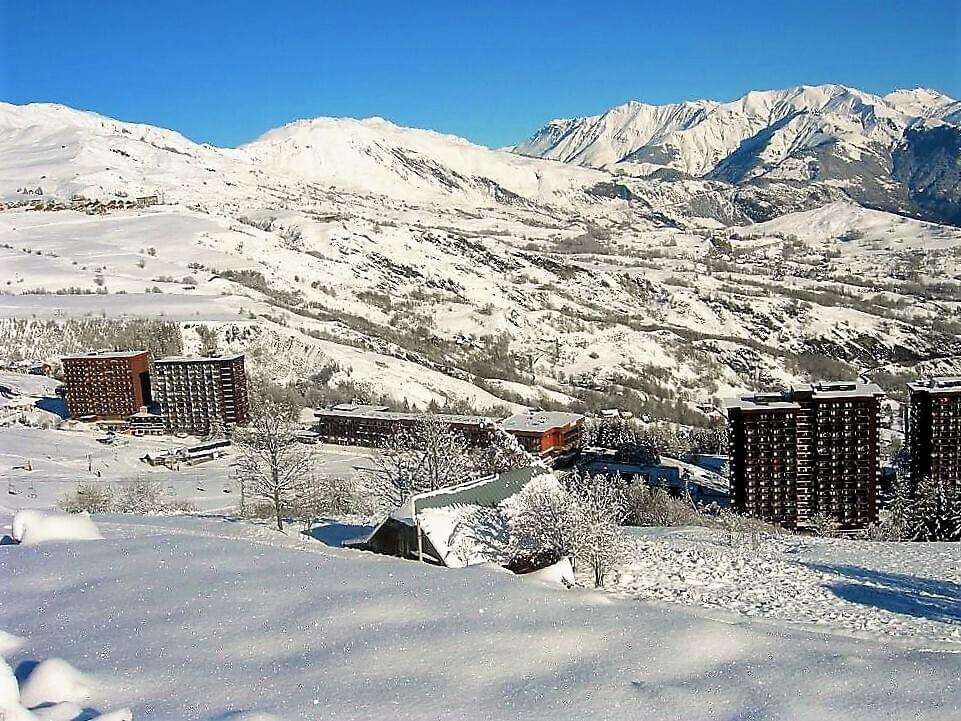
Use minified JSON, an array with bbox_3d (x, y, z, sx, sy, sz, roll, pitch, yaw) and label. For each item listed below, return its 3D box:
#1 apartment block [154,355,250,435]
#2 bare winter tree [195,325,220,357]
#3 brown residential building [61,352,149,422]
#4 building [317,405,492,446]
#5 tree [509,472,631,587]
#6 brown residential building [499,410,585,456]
[{"bbox_3d":[-137.361,16.826,496.801,41.800,36.500,13.000,-2,9,12],"label":"apartment block"},{"bbox_3d":[-163.882,-10.805,600.000,15.000,20.500,13.500,-4,9,0],"label":"bare winter tree"},{"bbox_3d":[-189.875,12.840,510.724,40.400,31.500,15.200,-2,9,12],"label":"brown residential building"},{"bbox_3d":[-30.430,28.567,411.611,82.000,13.200,14.500,1,10,29],"label":"building"},{"bbox_3d":[5.877,11.160,66.000,7.700,7.200,6.600,-4,9,0],"label":"tree"},{"bbox_3d":[23.726,27.336,378.827,24.000,9.400,31.000,2,10,30],"label":"brown residential building"}]

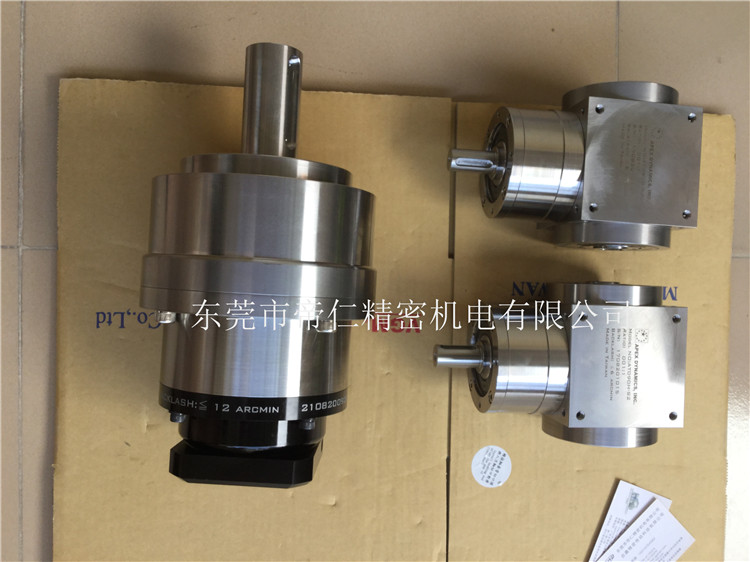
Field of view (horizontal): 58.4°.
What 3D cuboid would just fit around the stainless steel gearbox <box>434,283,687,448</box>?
[{"bbox_3d":[0.140,0.062,0.542,0.182,0.091,0.123,2,90,-7],"label":"stainless steel gearbox"}]

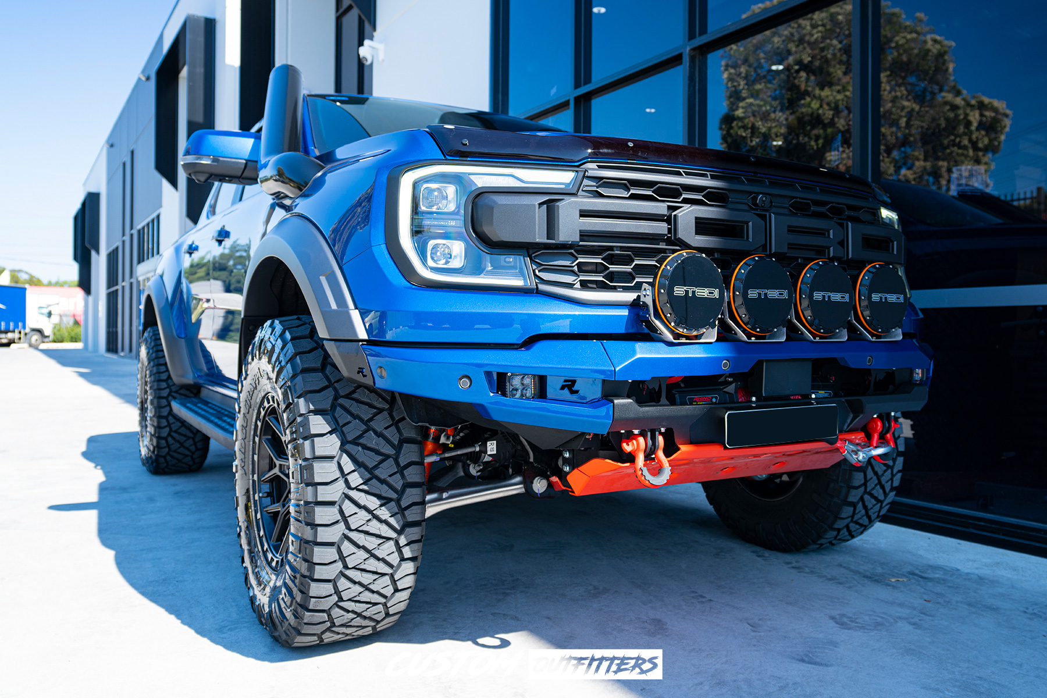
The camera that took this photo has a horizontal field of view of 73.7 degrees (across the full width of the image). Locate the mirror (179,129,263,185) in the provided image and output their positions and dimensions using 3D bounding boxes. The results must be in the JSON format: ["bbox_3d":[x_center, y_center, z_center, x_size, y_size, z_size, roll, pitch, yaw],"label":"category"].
[{"bbox_3d":[-1.028,-0.654,2.438,0.260,0.190,0.170,0,1,-30],"label":"mirror"}]

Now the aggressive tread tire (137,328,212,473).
[{"bbox_3d":[-2.176,0.305,4.321,0.310,0.870,0.840,0,1,-30],"label":"aggressive tread tire"}]

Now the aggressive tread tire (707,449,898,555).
[{"bbox_3d":[1.035,0.324,2.745,0.310,0.870,0.840,0,1,-30],"label":"aggressive tread tire"}]

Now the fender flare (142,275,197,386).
[{"bbox_3d":[-2.111,-0.140,4.182,0.220,0.620,1.100,0,1,-30],"label":"fender flare"}]

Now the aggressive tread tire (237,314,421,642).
[{"bbox_3d":[-0.576,0.340,1.968,0.310,0.870,0.840,0,1,-30],"label":"aggressive tread tire"}]

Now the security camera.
[{"bbox_3d":[-1.576,-3.081,7.250,0.250,0.230,0.150,0,1,-41],"label":"security camera"}]

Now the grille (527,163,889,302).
[{"bbox_3d":[0.576,-0.278,1.838,1.220,0.320,0.170,0,1,-30],"label":"grille"}]

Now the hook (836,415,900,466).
[{"bbox_3d":[0.921,0.251,1.873,0.180,0.130,0.100,0,1,-30],"label":"hook"}]

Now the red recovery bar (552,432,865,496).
[{"bbox_3d":[0.548,0.287,1.820,0.980,0.150,0.240,0,1,-30],"label":"red recovery bar"}]

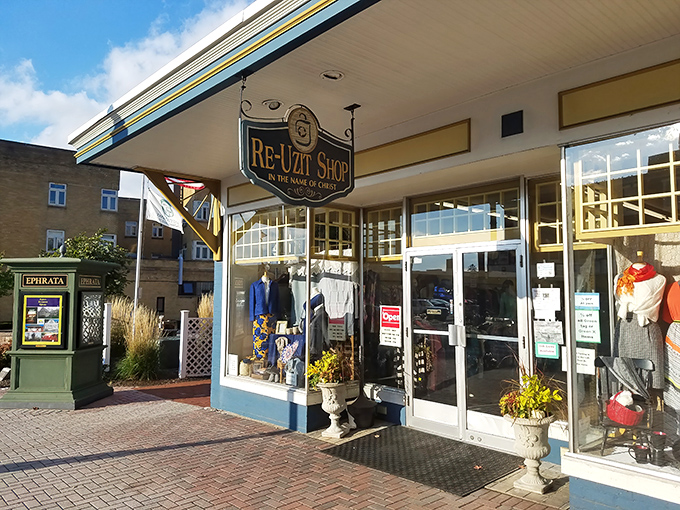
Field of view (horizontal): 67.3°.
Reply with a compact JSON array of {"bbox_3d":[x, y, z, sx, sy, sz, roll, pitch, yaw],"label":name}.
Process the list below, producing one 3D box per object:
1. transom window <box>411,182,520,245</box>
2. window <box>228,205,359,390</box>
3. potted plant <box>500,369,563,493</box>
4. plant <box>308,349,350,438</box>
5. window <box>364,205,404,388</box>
[{"bbox_3d":[1.450,-0.460,6.067,1.505,0.628,0.080,-4,-6,45],"label":"transom window"},{"bbox_3d":[-0.699,0.567,7.321,1.815,2.356,1.006,-4,-6,45],"label":"window"},{"bbox_3d":[1.711,1.523,4.564,0.550,1.050,0.540,-4,-6,45],"label":"potted plant"},{"bbox_3d":[-0.072,1.649,6.180,0.490,1.030,0.480,-4,-6,45],"label":"plant"},{"bbox_3d":[0.593,0.535,6.824,0.705,2.391,0.080,-4,-6,45],"label":"window"}]

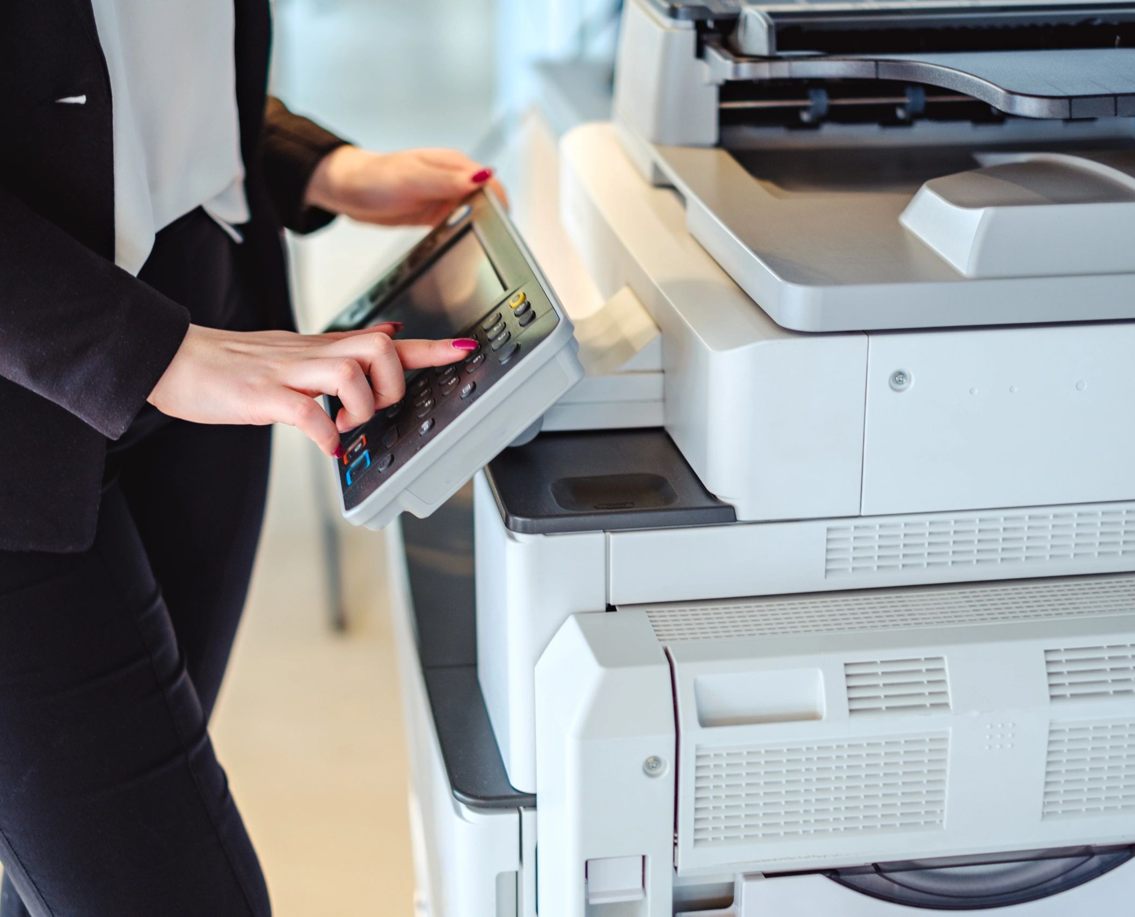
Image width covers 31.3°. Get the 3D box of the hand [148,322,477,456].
[{"bbox_3d":[-0.141,-0.039,1.120,0.176,0.060,0.083,-4,40,-10],"label":"hand"}]

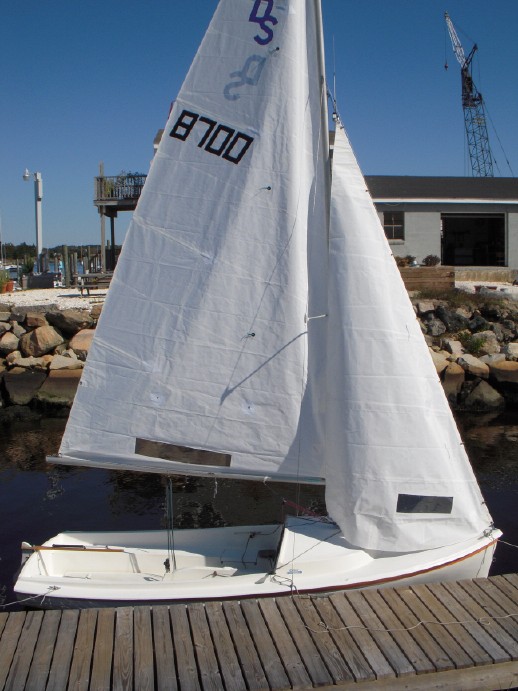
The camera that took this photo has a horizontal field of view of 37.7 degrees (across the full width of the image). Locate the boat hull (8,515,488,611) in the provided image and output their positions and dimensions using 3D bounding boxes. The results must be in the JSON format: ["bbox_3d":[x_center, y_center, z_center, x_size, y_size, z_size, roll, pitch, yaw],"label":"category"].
[{"bbox_3d":[0.120,2.513,8.428,5.080,0.900,1.900,0,7,0],"label":"boat hull"}]

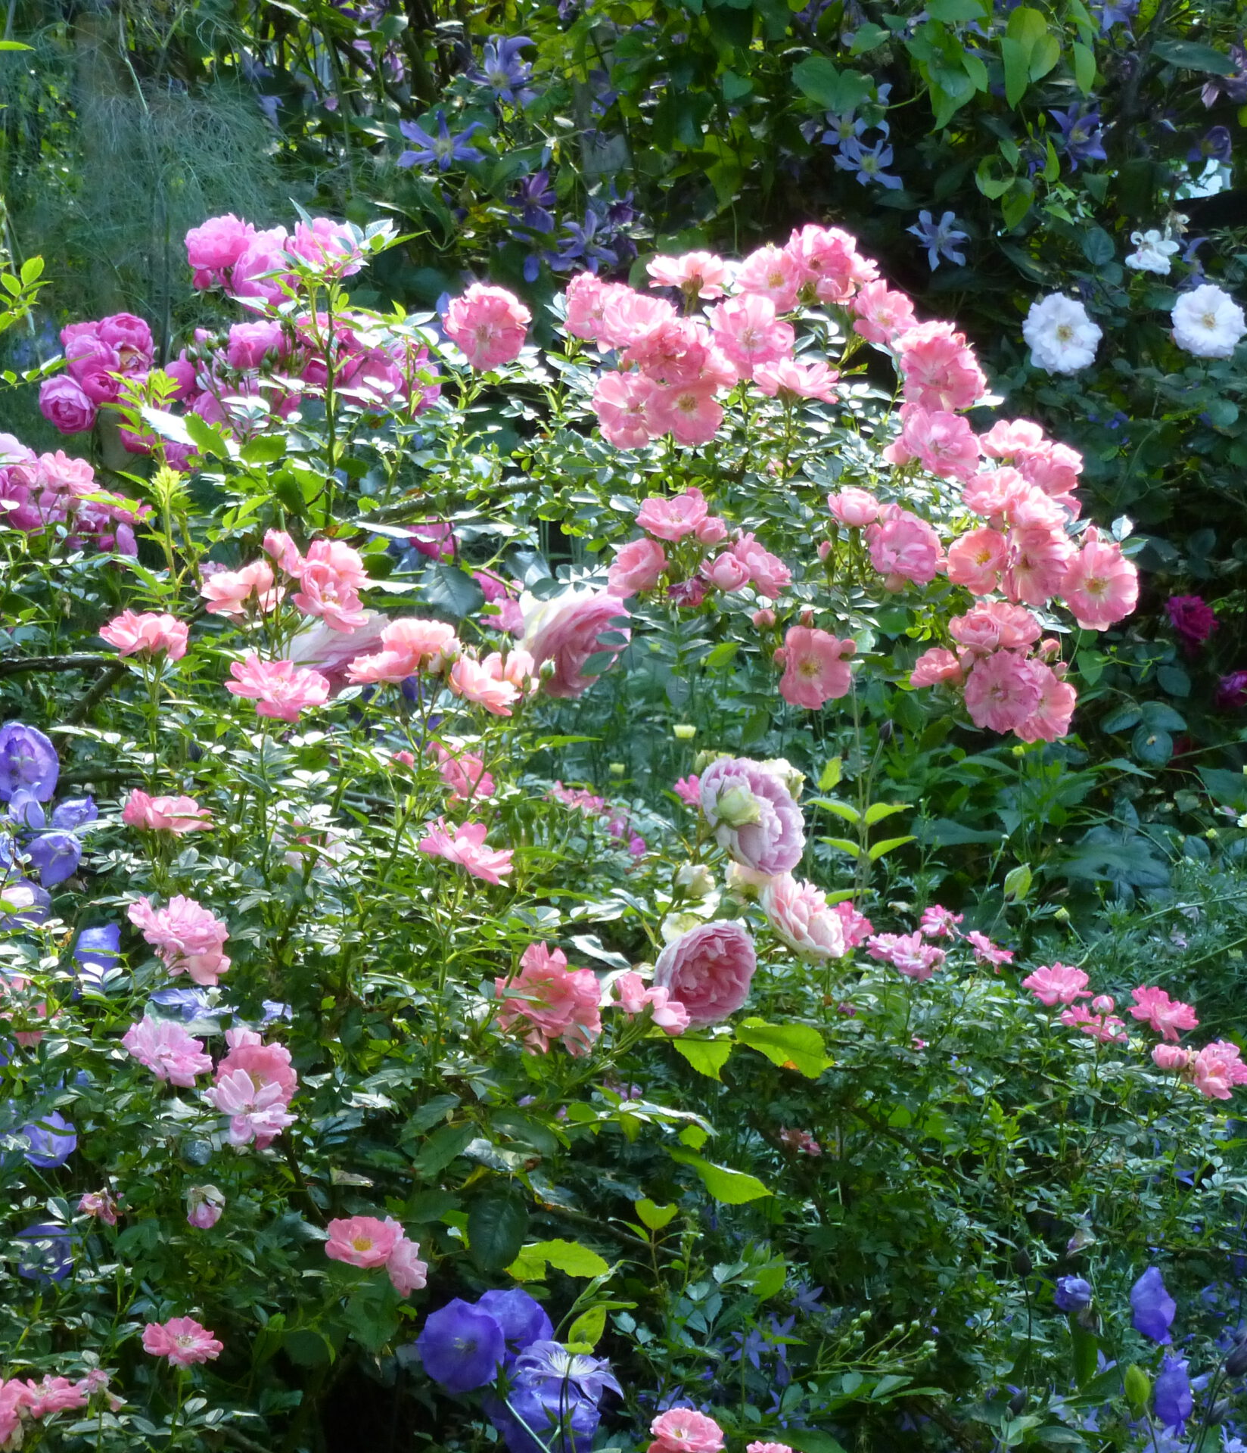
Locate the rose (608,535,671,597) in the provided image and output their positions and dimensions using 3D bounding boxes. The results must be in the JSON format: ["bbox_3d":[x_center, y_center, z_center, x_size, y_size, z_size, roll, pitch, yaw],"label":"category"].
[{"bbox_3d":[0.015,-0.108,2.980,0.042,0.032,0.042,-28,30,0],"label":"rose"}]

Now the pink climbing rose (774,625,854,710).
[{"bbox_3d":[0.132,-0.041,2.950,0.057,0.057,0.025,0,-3,3],"label":"pink climbing rose"}]

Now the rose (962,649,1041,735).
[{"bbox_3d":[0.264,-0.025,2.960,0.058,0.058,0.029,1,6,6],"label":"rose"}]

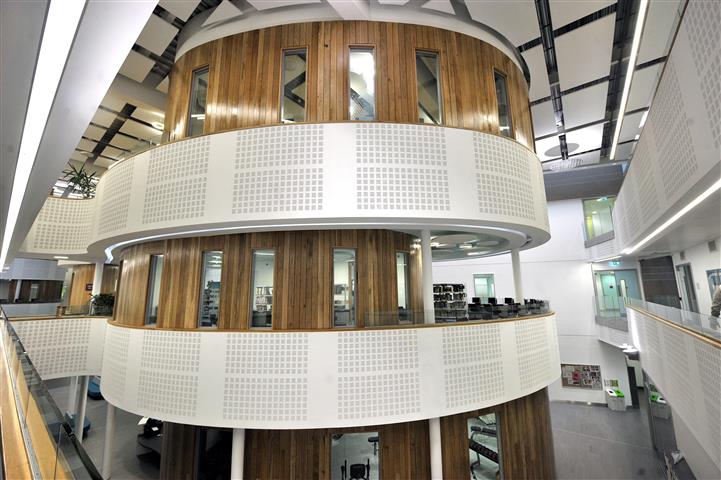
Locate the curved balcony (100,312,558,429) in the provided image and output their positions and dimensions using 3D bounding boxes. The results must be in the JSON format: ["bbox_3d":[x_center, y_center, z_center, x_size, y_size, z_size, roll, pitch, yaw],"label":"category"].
[{"bbox_3d":[-0.977,2.962,7.296,14.800,1.800,3.900,-1,-8,0],"label":"curved balcony"}]

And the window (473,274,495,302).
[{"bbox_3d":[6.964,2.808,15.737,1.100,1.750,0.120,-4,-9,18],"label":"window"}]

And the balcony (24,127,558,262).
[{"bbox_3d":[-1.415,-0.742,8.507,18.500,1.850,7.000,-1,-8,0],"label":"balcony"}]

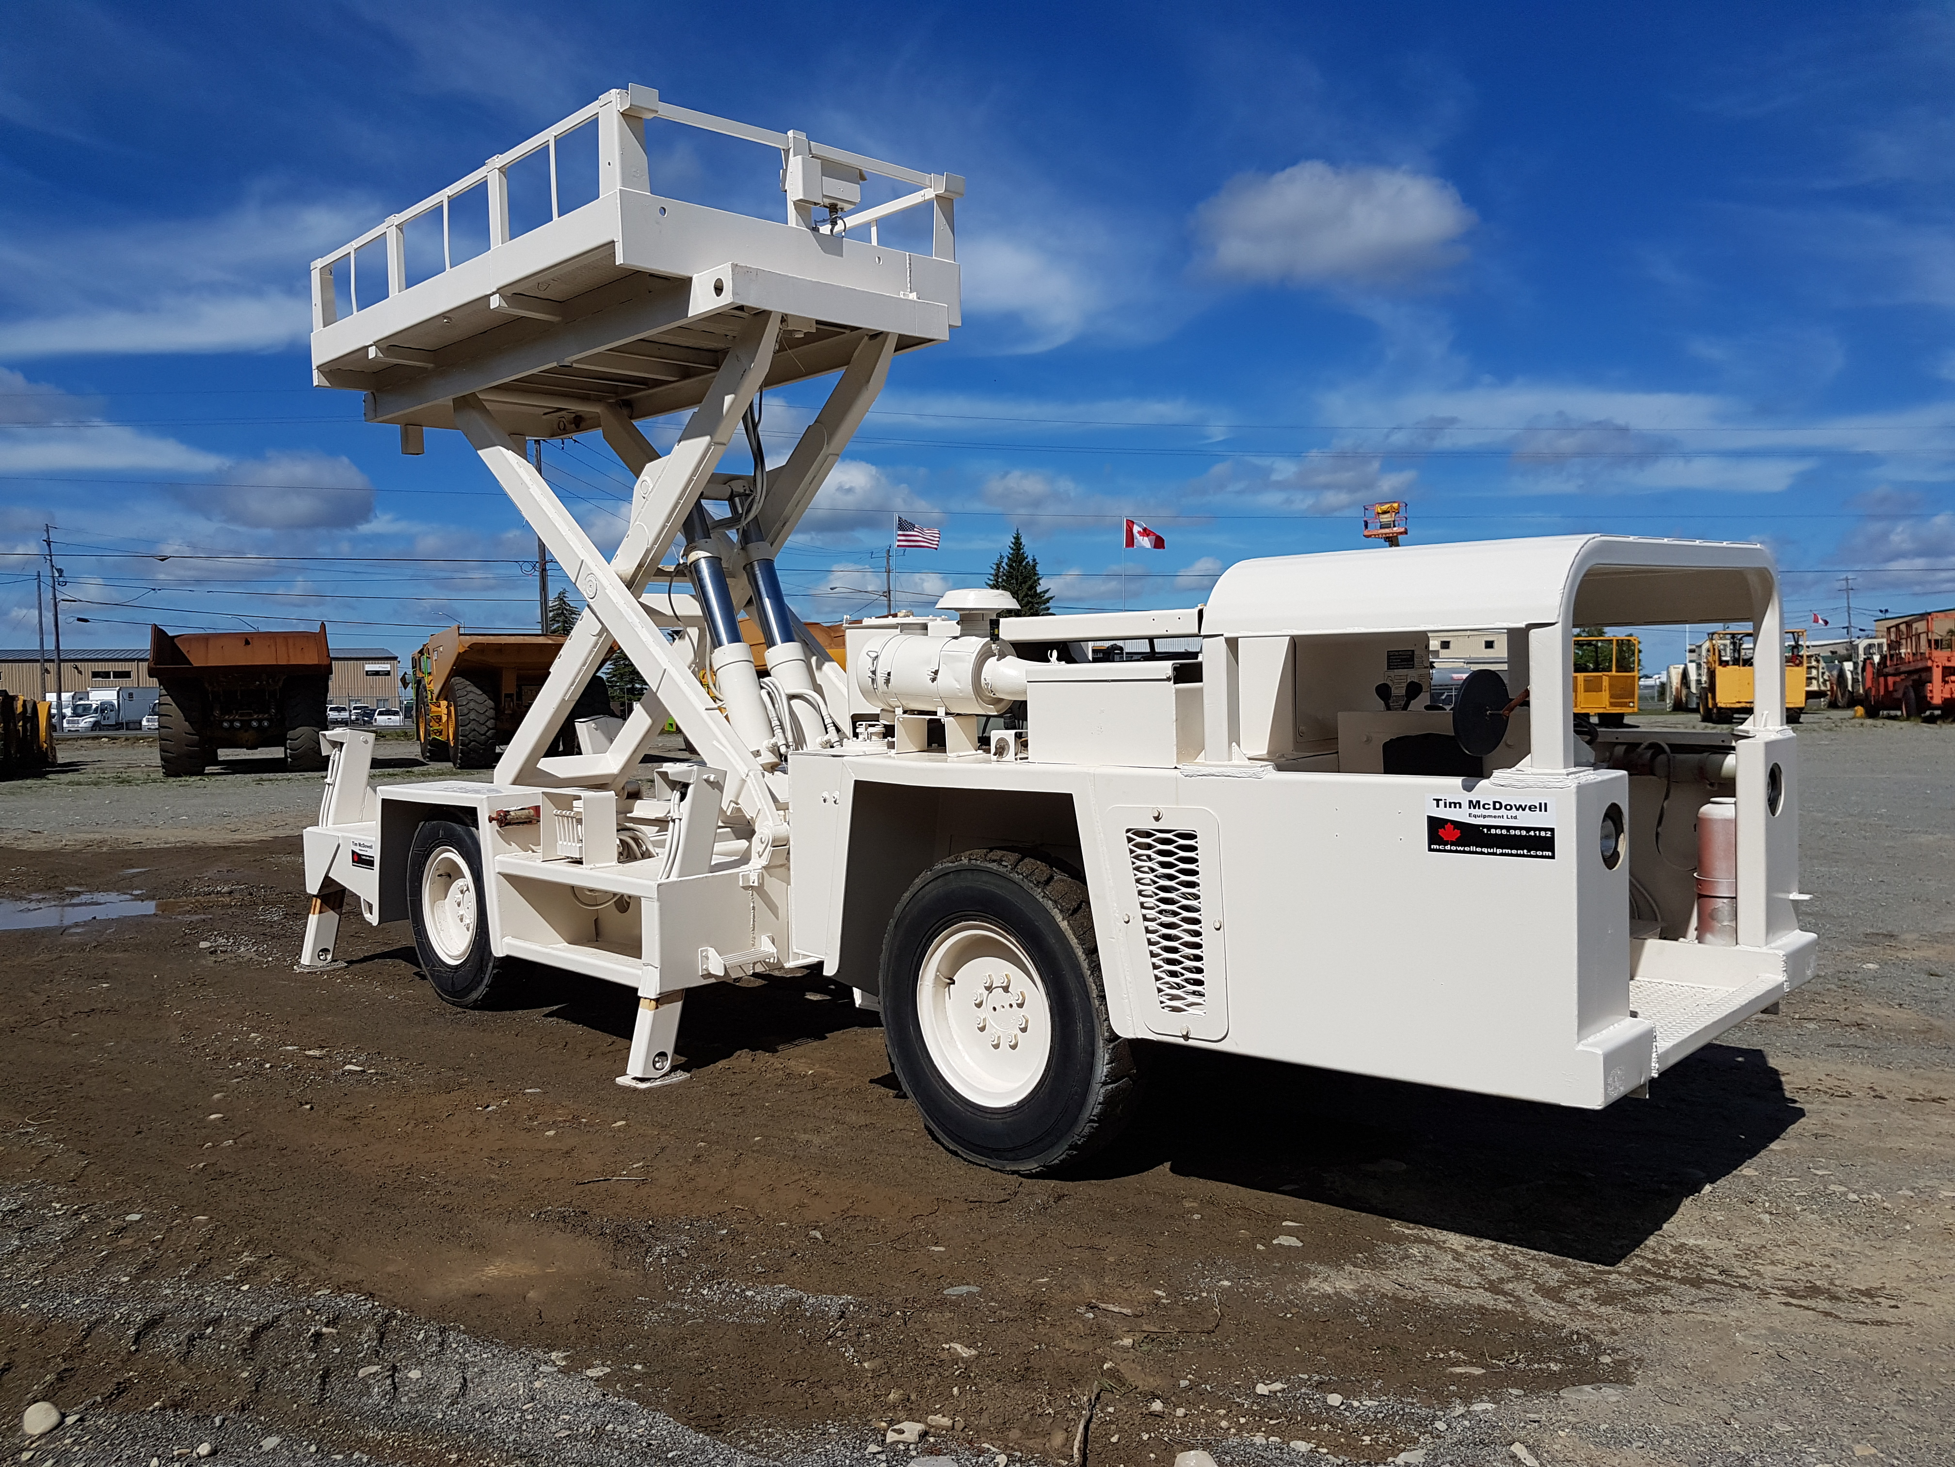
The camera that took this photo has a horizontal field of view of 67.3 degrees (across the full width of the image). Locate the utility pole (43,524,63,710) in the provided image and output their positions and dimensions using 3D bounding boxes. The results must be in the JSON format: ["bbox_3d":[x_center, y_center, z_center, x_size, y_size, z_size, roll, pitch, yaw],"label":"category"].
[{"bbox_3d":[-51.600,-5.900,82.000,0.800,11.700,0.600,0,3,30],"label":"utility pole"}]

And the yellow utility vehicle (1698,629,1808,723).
[{"bbox_3d":[21.200,-1.580,40.300,2.100,2.500,6.000,0,3,24],"label":"yellow utility vehicle"}]

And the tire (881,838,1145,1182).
[{"bbox_3d":[0.090,0.891,4.751,1.000,1.000,0.270,1,5,45],"label":"tire"}]

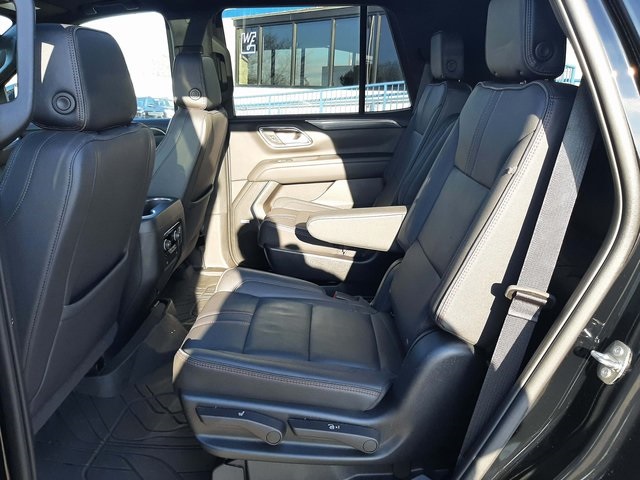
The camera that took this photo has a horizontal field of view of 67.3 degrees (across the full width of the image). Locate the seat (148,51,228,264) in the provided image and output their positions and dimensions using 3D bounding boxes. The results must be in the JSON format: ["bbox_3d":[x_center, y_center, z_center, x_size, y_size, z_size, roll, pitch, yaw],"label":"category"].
[{"bbox_3d":[-0.794,-0.240,1.959,0.820,1.030,0.560,2,18,2],"label":"seat"}]

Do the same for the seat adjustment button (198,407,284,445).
[{"bbox_3d":[-0.156,0.373,0.966,0.178,0.055,0.035,10,18,-1],"label":"seat adjustment button"}]

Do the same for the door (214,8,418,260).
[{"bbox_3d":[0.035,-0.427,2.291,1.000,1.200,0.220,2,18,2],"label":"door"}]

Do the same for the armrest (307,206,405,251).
[{"bbox_3d":[0.131,-0.042,1.701,0.350,0.145,0.090,2,18,2],"label":"armrest"}]

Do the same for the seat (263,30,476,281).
[{"bbox_3d":[0.146,-0.267,1.907,0.780,1.030,0.570,2,18,2],"label":"seat"}]

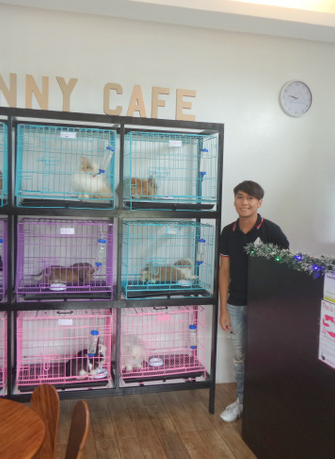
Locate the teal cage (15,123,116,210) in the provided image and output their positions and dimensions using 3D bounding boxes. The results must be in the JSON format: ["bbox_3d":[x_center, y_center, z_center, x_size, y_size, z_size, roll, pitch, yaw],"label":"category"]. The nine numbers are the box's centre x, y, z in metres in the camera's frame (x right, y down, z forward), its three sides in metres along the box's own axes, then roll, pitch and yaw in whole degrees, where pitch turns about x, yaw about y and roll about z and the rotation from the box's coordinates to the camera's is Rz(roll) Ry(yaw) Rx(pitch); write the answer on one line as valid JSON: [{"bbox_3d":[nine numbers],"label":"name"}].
[{"bbox_3d":[-0.688,-0.408,2.929,0.609,0.511,0.390,1,4,-14],"label":"teal cage"}]

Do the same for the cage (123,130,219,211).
[{"bbox_3d":[0.002,-0.396,3.070,0.609,0.511,0.390,1,4,-15],"label":"cage"}]

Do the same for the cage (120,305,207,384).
[{"bbox_3d":[-0.056,0.816,3.148,0.609,0.511,0.390,1,4,-11],"label":"cage"}]

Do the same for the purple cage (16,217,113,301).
[{"bbox_3d":[-0.711,0.209,2.990,0.609,0.511,0.390,1,4,-13],"label":"purple cage"}]

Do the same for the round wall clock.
[{"bbox_3d":[1.058,-1.075,3.485,0.297,0.297,0.040,1,4,-12],"label":"round wall clock"}]

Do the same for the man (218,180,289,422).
[{"bbox_3d":[0.602,0.503,2.978,0.480,1.666,0.300,4,4,28],"label":"man"}]

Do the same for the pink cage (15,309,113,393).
[{"bbox_3d":[-0.727,0.824,3.029,0.609,0.511,0.390,1,4,-13],"label":"pink cage"}]

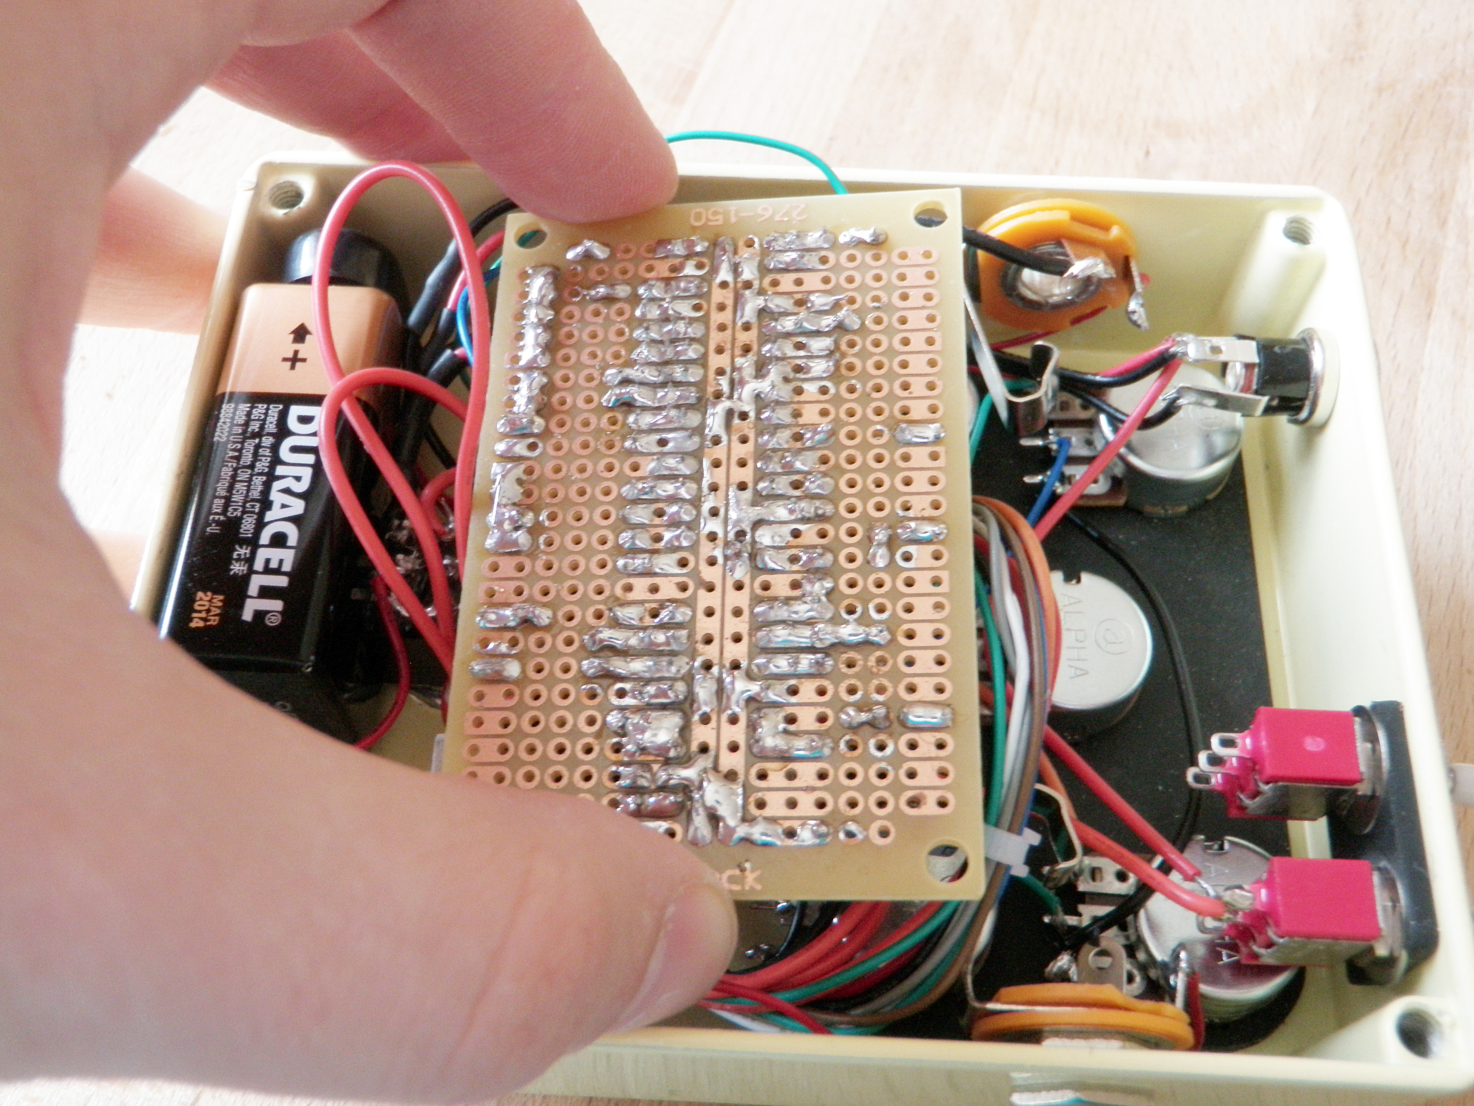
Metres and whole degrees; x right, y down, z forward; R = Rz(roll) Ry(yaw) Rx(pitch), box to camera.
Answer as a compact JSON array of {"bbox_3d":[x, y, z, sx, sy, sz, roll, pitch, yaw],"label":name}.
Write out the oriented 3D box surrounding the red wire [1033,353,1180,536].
[{"bbox_3d":[0.038,-0.011,0.160,0.002,0.003,0.029,35,64,17],"label":"red wire"}]

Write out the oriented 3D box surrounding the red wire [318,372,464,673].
[{"bbox_3d":[-0.034,-0.004,0.151,0.014,0.009,0.032,-2,63,0],"label":"red wire"}]

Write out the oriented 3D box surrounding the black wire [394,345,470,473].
[{"bbox_3d":[-0.032,-0.015,0.165,0.004,0.004,0.018,15,69,8],"label":"black wire"}]

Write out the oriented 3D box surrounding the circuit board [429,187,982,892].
[{"bbox_3d":[-0.002,-0.004,0.142,0.047,0.002,0.072,-2,64,7],"label":"circuit board"}]

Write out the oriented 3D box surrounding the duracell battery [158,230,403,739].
[{"bbox_3d":[-0.045,-0.005,0.167,0.018,0.026,0.049,2,63,2],"label":"duracell battery"}]

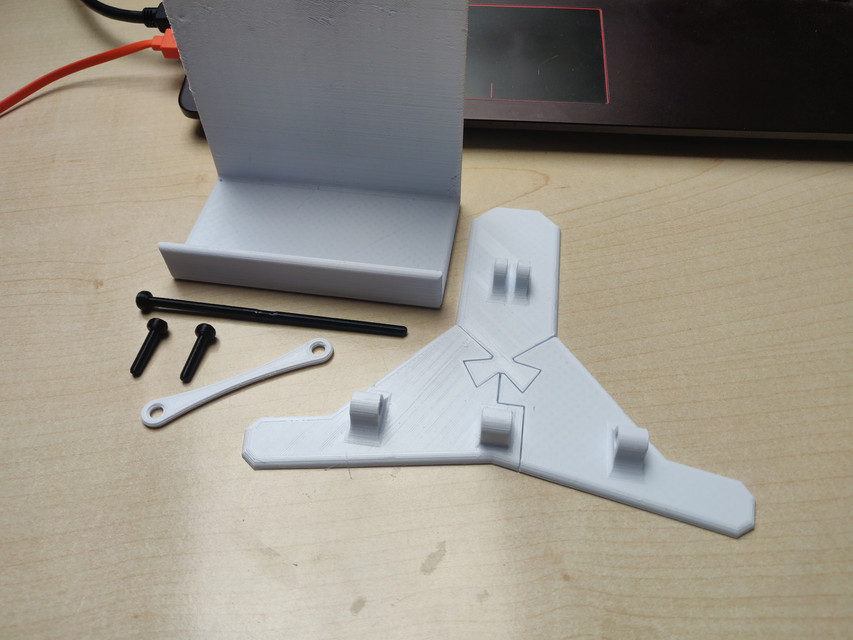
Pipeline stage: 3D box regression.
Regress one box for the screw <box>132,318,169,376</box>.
[{"bbox_3d":[-0.107,0.011,0.237,0.008,0.008,0.022,9,63,7],"label":"screw"}]

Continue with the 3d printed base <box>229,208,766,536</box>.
[{"bbox_3d":[0.030,0.002,0.230,0.172,0.021,0.128,7,58,6],"label":"3d printed base"}]

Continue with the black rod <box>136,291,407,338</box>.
[{"bbox_3d":[-0.062,-0.002,0.244,0.109,0.008,0.008,7,58,5],"label":"black rod"}]

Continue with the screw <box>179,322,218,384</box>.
[{"bbox_3d":[-0.088,0.013,0.235,0.008,0.008,0.023,9,63,8],"label":"screw"}]

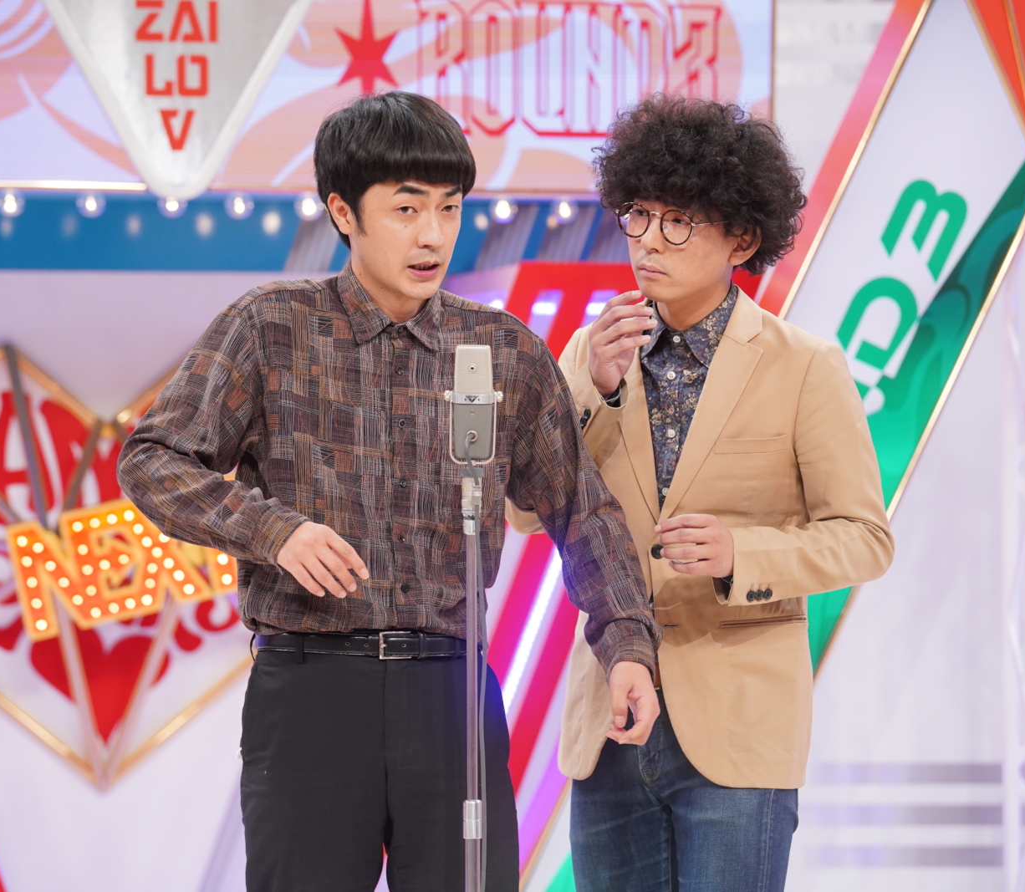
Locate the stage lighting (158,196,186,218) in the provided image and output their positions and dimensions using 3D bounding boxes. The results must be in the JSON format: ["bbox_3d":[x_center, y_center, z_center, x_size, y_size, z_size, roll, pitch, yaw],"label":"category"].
[{"bbox_3d":[-0.580,-0.411,10.400,0.049,0.050,0.049,0,0,0],"label":"stage lighting"}]

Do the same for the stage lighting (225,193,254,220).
[{"bbox_3d":[-0.469,-0.411,10.460,0.049,0.050,0.049,0,0,0],"label":"stage lighting"}]

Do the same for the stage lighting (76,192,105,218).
[{"bbox_3d":[-0.719,-0.412,10.400,0.049,0.050,0.049,0,0,0],"label":"stage lighting"}]

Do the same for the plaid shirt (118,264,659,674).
[{"bbox_3d":[-0.159,0.029,7.800,0.670,0.525,0.400,0,0,-7],"label":"plaid shirt"}]

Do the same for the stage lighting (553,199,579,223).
[{"bbox_3d":[0.093,-0.415,10.780,0.049,0.050,0.049,0,0,0],"label":"stage lighting"}]

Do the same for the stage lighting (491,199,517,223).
[{"bbox_3d":[-0.015,-0.414,10.720,0.049,0.050,0.049,0,0,0],"label":"stage lighting"}]

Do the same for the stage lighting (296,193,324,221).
[{"bbox_3d":[-0.350,-0.413,10.530,0.049,0.050,0.049,0,0,0],"label":"stage lighting"}]

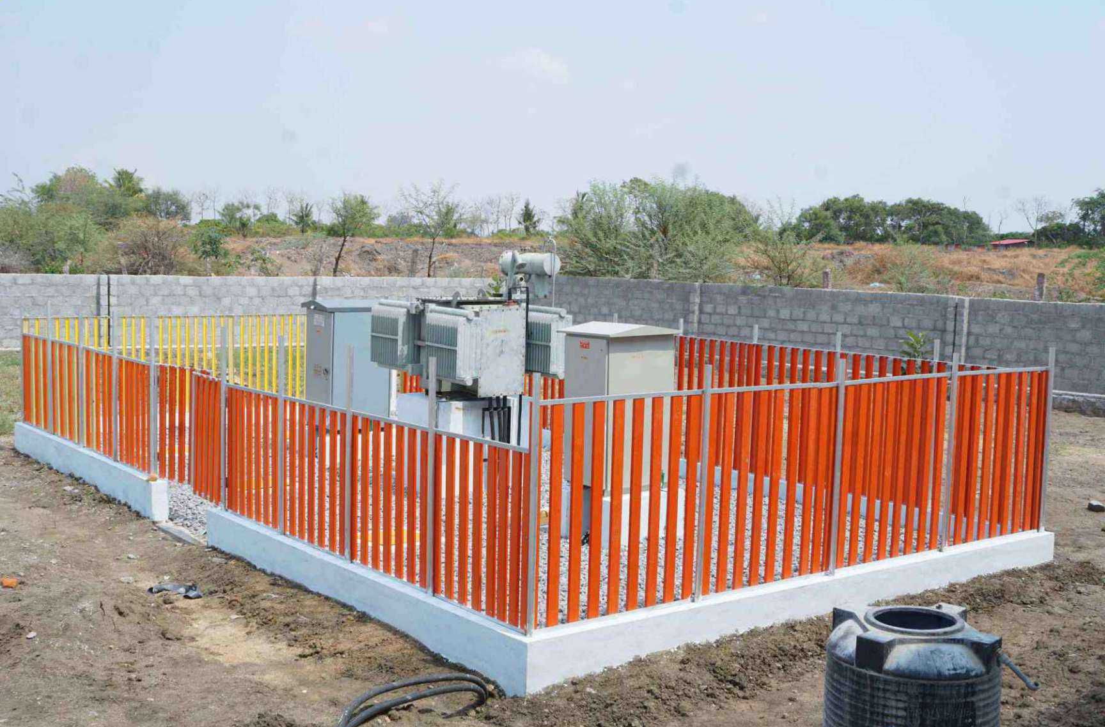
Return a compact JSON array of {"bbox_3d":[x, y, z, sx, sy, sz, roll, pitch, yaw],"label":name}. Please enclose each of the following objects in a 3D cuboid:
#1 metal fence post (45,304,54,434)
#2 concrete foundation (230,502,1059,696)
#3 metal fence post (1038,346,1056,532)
[{"bbox_3d":[-5.748,0.047,13.654,0.045,1.498,0.045,-3,7,-38],"label":"metal fence post"},{"bbox_3d":[0.629,1.480,9.993,5.380,0.325,4.268,-3,7,-37],"label":"concrete foundation"},{"bbox_3d":[4.109,0.630,9.935,0.045,1.550,0.045,-3,7,-38],"label":"metal fence post"}]

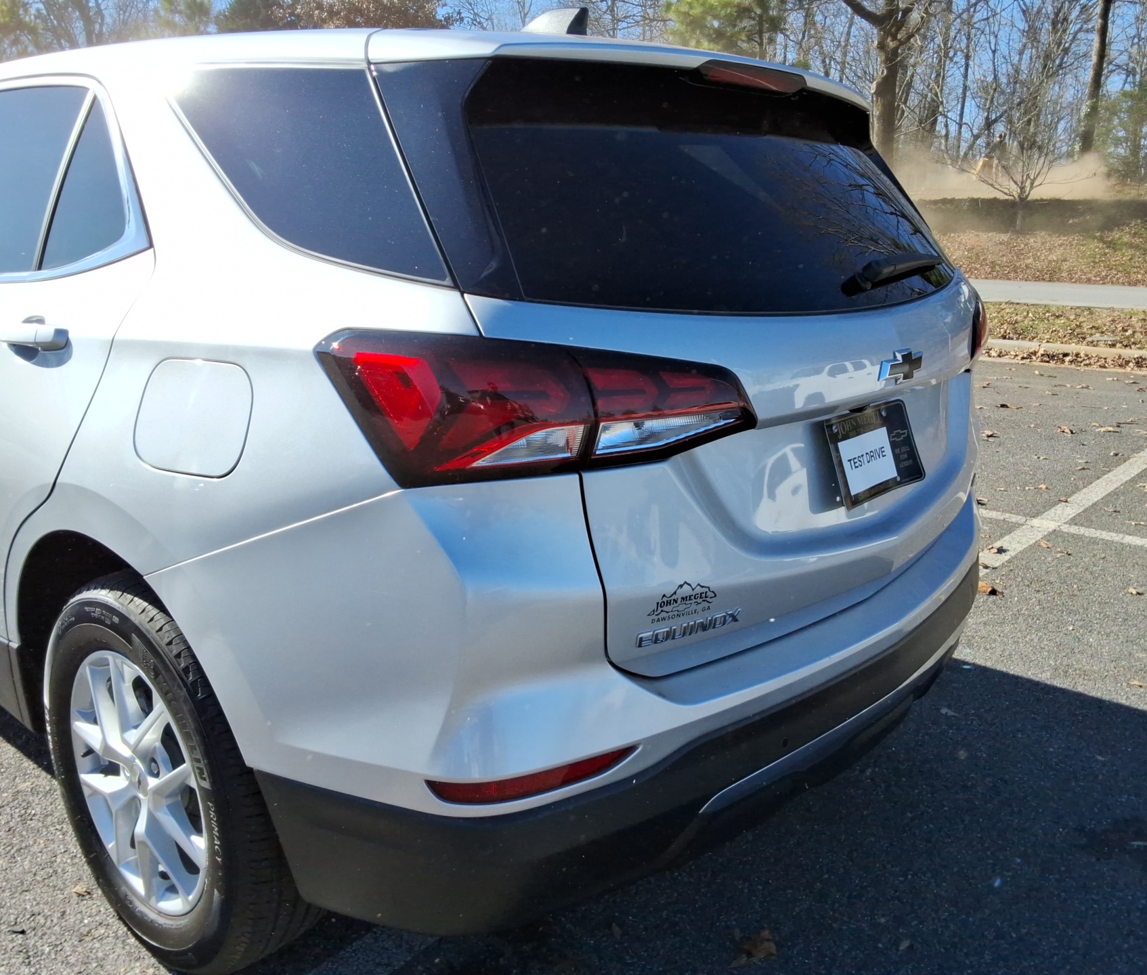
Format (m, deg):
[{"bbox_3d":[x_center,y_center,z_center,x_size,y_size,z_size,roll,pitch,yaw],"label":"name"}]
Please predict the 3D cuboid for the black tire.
[{"bbox_3d":[-0.699,0.487,1.896,0.720,0.720,0.230,12,19,39],"label":"black tire"}]

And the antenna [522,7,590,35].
[{"bbox_3d":[-0.054,-0.899,2.069,0.180,0.065,0.065,12,19,39],"label":"antenna"}]

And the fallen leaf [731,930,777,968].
[{"bbox_3d":[0.333,0.842,1.931,0.082,0.022,0.087,3,15,9],"label":"fallen leaf"}]

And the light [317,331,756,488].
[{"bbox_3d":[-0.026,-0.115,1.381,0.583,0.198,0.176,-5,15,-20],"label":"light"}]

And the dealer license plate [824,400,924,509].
[{"bbox_3d":[0.513,-0.059,1.773,0.012,0.152,0.304,-16,0,43],"label":"dealer license plate"}]

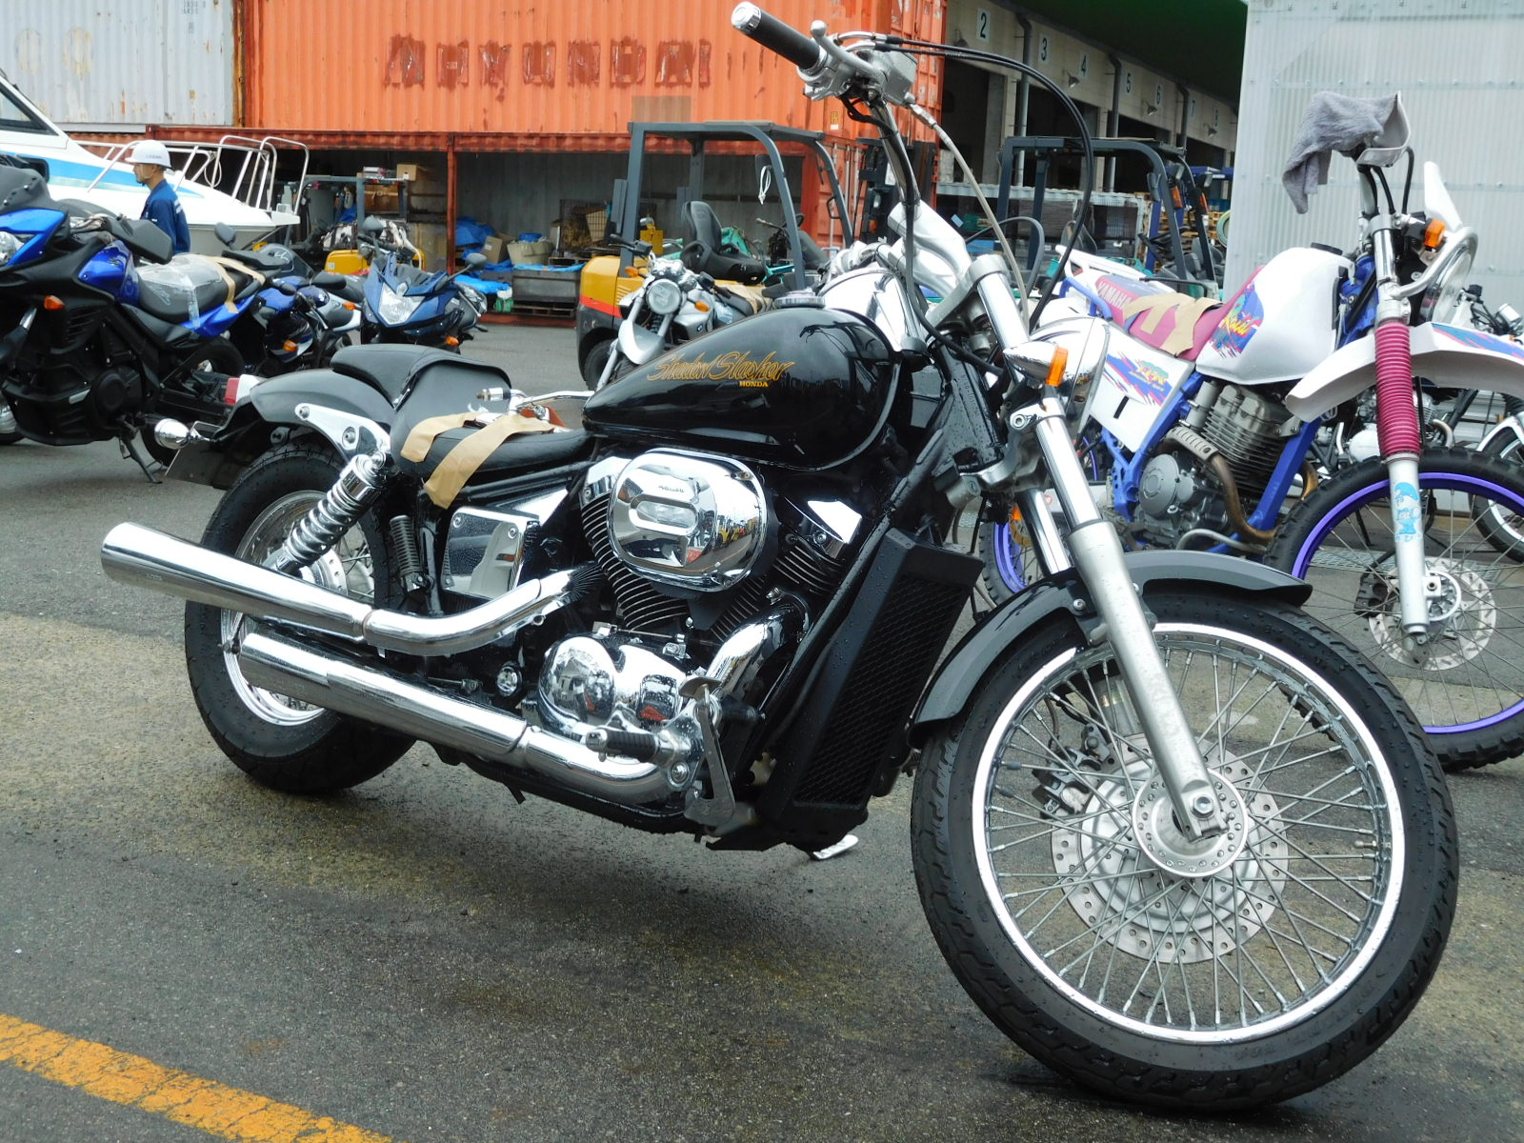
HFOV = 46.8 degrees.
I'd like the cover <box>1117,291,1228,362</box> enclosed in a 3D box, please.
[{"bbox_3d":[1.054,-0.615,4.451,0.250,0.165,0.360,7,7,-26],"label":"cover"}]

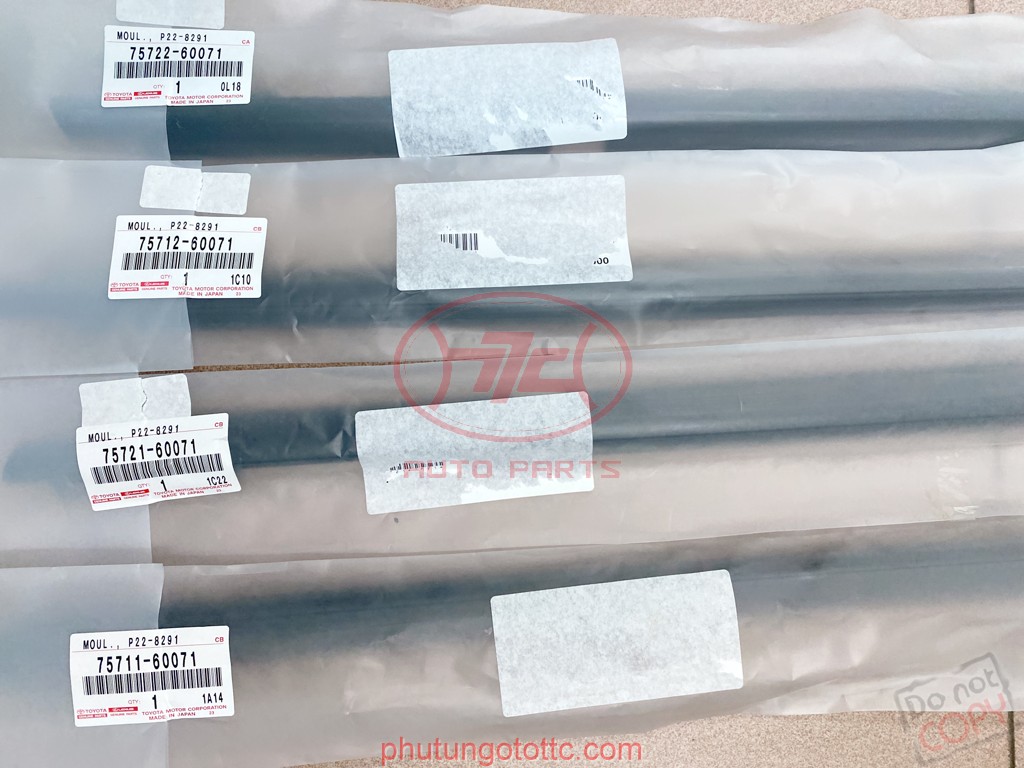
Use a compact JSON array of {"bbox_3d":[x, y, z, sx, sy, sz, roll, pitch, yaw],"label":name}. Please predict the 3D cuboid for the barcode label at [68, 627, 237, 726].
[{"bbox_3d":[-0.165,0.134,0.354,0.074,0.002,0.043,-5,84,-1],"label":"barcode label"}]

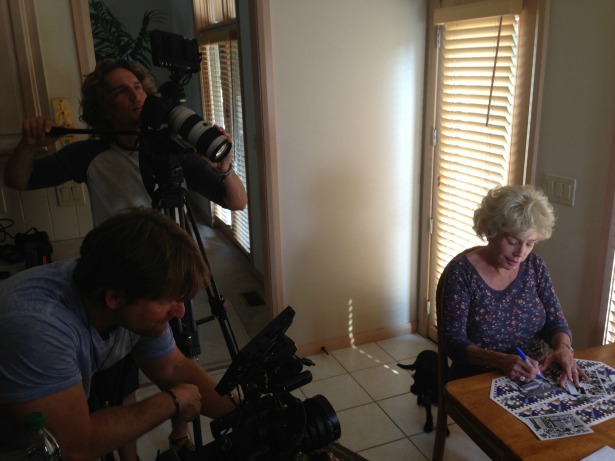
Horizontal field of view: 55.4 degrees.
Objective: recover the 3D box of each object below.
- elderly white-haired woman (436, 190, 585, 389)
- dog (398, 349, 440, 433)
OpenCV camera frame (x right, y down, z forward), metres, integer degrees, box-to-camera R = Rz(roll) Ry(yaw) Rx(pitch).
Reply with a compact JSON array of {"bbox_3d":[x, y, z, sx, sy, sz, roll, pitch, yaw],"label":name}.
[{"bbox_3d":[0.745,0.498,2.080,0.460,1.250,0.620,-6,18,-16],"label":"elderly white-haired woman"},{"bbox_3d":[0.592,0.759,2.816,0.200,0.320,0.390,-1,17,1],"label":"dog"}]

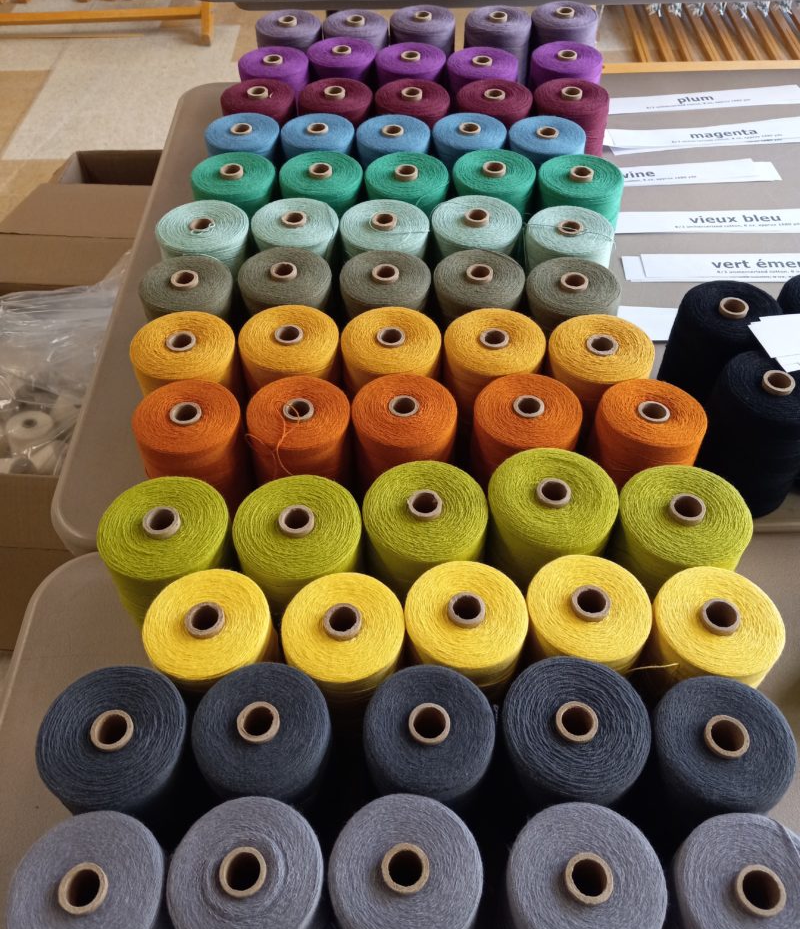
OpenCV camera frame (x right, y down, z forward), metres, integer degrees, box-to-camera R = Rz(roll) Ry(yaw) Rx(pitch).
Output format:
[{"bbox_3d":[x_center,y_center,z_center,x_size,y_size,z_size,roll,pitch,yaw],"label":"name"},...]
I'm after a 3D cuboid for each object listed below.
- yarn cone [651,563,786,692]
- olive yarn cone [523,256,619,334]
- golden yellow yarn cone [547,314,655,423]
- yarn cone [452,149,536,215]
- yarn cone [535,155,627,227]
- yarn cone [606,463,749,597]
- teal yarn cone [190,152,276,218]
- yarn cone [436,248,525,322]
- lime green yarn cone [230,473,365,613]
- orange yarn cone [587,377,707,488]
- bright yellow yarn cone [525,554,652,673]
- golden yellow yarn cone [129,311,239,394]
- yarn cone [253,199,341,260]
[{"bbox_3d":[0.177,0.119,0.497,0.071,0.109,0.071,-2,49,0],"label":"yarn cone"},{"bbox_3d":[0.137,-0.107,0.694,0.074,0.110,0.074,-2,48,0],"label":"olive yarn cone"},{"bbox_3d":[0.147,-0.051,0.643,0.076,0.110,0.076,-2,48,0],"label":"golden yellow yarn cone"},{"bbox_3d":[0.087,-0.237,0.802,0.077,0.104,0.077,-1,49,0],"label":"yarn cone"},{"bbox_3d":[0.167,-0.229,0.797,0.077,0.109,0.077,-2,49,0],"label":"yarn cone"},{"bbox_3d":[0.176,0.062,0.545,0.080,0.109,0.080,-2,49,0],"label":"yarn cone"},{"bbox_3d":[-0.154,-0.235,0.803,0.078,0.104,0.078,-1,49,0],"label":"teal yarn cone"},{"bbox_3d":[0.065,-0.117,0.704,0.074,0.109,0.074,-2,49,0],"label":"yarn cone"},{"bbox_3d":[-0.061,0.067,0.535,0.077,0.104,0.077,-1,49,0],"label":"lime green yarn cone"},{"bbox_3d":[0.171,-0.001,0.600,0.072,0.109,0.072,-2,48,0],"label":"orange yarn cone"},{"bbox_3d":[0.107,0.113,0.504,0.070,0.109,0.070,-2,49,0],"label":"bright yellow yarn cone"},{"bbox_3d":[-0.158,-0.055,0.644,0.076,0.104,0.076,-1,49,0],"label":"golden yellow yarn cone"},{"bbox_3d":[-0.090,-0.175,0.749,0.076,0.104,0.076,-1,49,0],"label":"yarn cone"}]

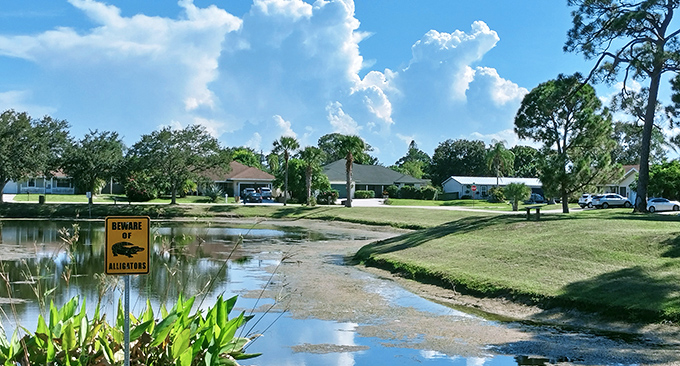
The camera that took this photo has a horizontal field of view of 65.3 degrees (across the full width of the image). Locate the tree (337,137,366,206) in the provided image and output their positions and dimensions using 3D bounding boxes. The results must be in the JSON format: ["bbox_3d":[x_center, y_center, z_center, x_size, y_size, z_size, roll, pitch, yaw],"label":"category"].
[{"bbox_3d":[1.369,-1.501,66.000,3.650,9.100,3.650,0,0,0],"label":"tree"}]

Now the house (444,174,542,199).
[{"bbox_3d":[26.300,0.850,89.500,16.000,3.800,8.200,1,-1,-13],"label":"house"}]

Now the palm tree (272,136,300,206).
[{"bbox_3d":[-6.895,-1.584,69.000,3.500,9.100,3.500,0,0,0],"label":"palm tree"}]

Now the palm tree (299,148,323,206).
[{"bbox_3d":[-3.681,-0.894,68.500,3.500,7.600,3.500,0,0,0],"label":"palm tree"}]

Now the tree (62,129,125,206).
[{"bbox_3d":[-31.800,-2.000,68.000,7.900,9.400,7.700,0,-1,0],"label":"tree"}]

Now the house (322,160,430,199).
[{"bbox_3d":[5.822,-0.628,89.500,18.800,6.200,12.500,0,0,2],"label":"house"}]

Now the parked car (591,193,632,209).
[{"bbox_3d":[32.146,2.131,62.500,4.650,1.700,1.860,0,0,-3],"label":"parked car"}]

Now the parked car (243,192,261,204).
[{"bbox_3d":[-12.600,2.200,77.000,1.820,1.450,4.600,1,-1,-23],"label":"parked car"}]

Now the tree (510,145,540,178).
[{"bbox_3d":[37.100,-2.300,105.000,7.500,10.700,7.300,0,-1,0],"label":"tree"}]

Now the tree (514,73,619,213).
[{"bbox_3d":[20.500,-3.600,48.000,8.600,12.800,8.400,0,-1,0],"label":"tree"}]

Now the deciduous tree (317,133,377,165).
[{"bbox_3d":[1.541,-3.720,109.000,12.300,12.700,12.000,0,0,0],"label":"deciduous tree"}]

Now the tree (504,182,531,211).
[{"bbox_3d":[18.100,1.400,54.000,2.550,2.850,2.500,0,-1,0],"label":"tree"}]

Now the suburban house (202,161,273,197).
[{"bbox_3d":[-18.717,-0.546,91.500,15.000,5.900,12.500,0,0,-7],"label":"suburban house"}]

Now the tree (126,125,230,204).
[{"bbox_3d":[-21.182,-2.439,70.000,13.500,10.500,12.700,0,0,-6],"label":"tree"}]

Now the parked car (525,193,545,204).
[{"bbox_3d":[30.700,2.450,84.000,1.820,1.520,4.500,1,-1,-12],"label":"parked car"}]

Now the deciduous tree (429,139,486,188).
[{"bbox_3d":[22.700,-2.800,103.000,11.200,11.500,10.000,0,-1,0],"label":"deciduous tree"}]

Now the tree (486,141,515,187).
[{"bbox_3d":[26.932,-1.996,89.000,4.700,10.200,4.700,0,0,0],"label":"tree"}]

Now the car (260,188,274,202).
[{"bbox_3d":[-11.026,1.717,81.000,1.880,1.700,4.650,0,0,-10],"label":"car"}]

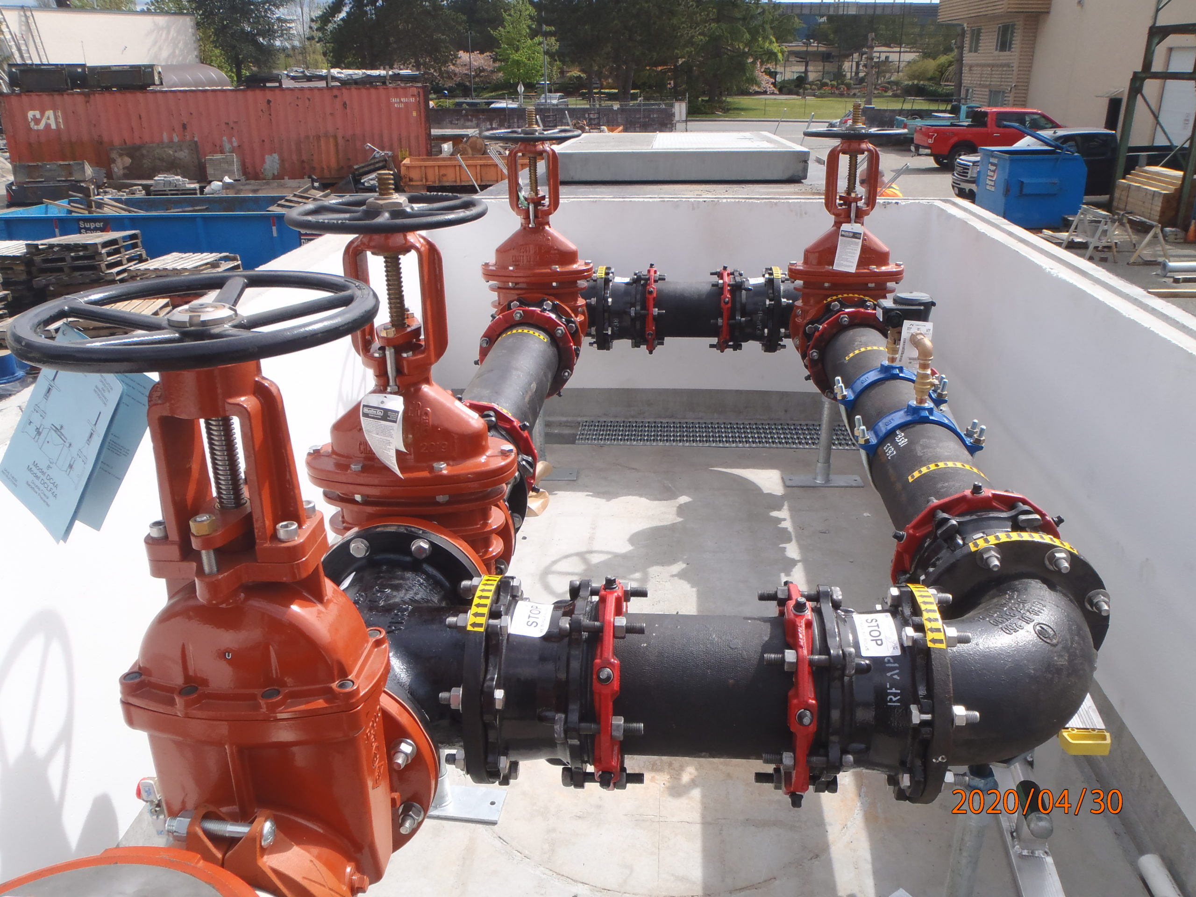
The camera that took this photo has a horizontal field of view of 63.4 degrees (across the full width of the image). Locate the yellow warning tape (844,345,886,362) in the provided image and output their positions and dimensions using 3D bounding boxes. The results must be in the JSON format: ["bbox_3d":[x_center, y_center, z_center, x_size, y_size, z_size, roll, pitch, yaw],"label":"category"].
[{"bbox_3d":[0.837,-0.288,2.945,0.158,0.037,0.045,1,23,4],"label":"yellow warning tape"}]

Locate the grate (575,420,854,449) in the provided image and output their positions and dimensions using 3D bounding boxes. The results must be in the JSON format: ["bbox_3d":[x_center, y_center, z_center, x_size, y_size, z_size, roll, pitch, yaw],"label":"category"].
[{"bbox_3d":[0.532,-0.049,4.299,1.250,0.040,0.300,1,22,5],"label":"grate"}]

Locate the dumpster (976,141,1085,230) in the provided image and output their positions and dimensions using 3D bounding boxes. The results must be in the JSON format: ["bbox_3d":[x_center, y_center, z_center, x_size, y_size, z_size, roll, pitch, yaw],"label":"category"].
[{"bbox_3d":[9.044,-5.540,20.411,1.560,1.420,1.950,0,23,3],"label":"dumpster"}]

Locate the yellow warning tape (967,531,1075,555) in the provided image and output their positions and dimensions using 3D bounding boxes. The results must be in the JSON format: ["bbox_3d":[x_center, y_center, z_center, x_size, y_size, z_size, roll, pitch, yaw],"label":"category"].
[{"bbox_3d":[0.748,0.171,1.692,0.188,0.036,0.036,1,23,4],"label":"yellow warning tape"}]

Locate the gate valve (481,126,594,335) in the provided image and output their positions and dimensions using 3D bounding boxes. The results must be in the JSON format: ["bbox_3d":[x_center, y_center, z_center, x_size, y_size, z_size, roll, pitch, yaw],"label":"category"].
[{"bbox_3d":[-0.230,-0.749,3.590,0.410,0.970,0.360,1,22,5],"label":"gate valve"}]

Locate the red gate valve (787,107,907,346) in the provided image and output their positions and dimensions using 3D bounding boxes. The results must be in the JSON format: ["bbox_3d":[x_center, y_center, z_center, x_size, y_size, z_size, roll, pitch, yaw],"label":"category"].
[{"bbox_3d":[0.904,-0.721,3.494,0.415,0.980,0.360,1,22,5],"label":"red gate valve"}]

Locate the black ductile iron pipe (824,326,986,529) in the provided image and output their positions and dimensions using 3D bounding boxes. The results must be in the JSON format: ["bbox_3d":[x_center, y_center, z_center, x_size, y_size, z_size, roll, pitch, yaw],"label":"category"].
[{"bbox_3d":[0.838,-0.036,2.643,0.245,0.245,1.550,1,22,5],"label":"black ductile iron pipe"}]

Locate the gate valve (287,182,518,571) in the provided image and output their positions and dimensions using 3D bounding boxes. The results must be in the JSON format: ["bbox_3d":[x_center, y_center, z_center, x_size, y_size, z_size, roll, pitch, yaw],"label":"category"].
[{"bbox_3d":[-0.367,-0.041,1.869,0.415,0.960,0.375,1,23,4],"label":"gate valve"}]

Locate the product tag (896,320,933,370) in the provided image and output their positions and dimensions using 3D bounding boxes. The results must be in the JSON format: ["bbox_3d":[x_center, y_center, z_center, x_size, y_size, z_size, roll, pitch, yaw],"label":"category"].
[{"bbox_3d":[0.884,-0.289,2.698,0.083,0.140,0.012,1,23,4],"label":"product tag"}]

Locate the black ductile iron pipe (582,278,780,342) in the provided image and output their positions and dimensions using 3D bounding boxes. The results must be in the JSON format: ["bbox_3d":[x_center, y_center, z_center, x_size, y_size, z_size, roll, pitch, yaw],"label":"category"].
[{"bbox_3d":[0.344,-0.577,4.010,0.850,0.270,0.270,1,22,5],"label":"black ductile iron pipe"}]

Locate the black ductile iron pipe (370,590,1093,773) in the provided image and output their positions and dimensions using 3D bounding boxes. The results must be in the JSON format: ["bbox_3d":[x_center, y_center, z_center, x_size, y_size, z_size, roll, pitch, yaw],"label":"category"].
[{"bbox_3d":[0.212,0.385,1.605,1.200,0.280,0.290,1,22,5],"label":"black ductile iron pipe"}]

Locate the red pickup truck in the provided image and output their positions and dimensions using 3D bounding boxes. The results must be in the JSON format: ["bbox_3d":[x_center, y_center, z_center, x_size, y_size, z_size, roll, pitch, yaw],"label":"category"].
[{"bbox_3d":[13.714,-10.406,32.495,5.850,1.950,2.080,-1,22,-1],"label":"red pickup truck"}]

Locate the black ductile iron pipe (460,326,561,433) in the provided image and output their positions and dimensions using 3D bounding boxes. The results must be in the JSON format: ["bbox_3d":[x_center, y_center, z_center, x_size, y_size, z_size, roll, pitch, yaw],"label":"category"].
[{"bbox_3d":[-0.282,-0.139,2.886,0.232,0.232,0.950,1,23,4],"label":"black ductile iron pipe"}]

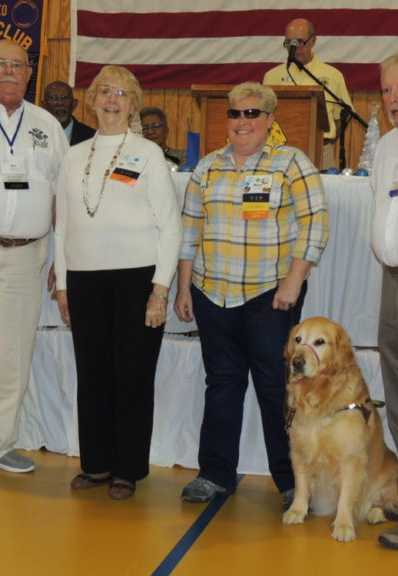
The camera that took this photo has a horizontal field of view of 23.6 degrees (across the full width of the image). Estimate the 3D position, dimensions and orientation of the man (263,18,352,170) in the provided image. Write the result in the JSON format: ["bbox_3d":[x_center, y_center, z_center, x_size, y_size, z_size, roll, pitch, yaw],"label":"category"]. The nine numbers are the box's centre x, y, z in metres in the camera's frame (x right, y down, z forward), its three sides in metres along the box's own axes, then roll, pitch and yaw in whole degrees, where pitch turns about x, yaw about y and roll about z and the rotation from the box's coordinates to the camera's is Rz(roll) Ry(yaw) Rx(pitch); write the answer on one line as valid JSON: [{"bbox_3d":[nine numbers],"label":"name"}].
[{"bbox_3d":[0.625,-0.716,5.600,0.550,1.740,0.450,3,4,12],"label":"man"}]

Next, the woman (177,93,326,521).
[{"bbox_3d":[0.216,0.012,3.777,0.580,1.620,0.400,3,4,17],"label":"woman"}]

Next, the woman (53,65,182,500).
[{"bbox_3d":[-0.334,-0.036,3.835,0.490,1.670,0.360,3,4,10],"label":"woman"}]

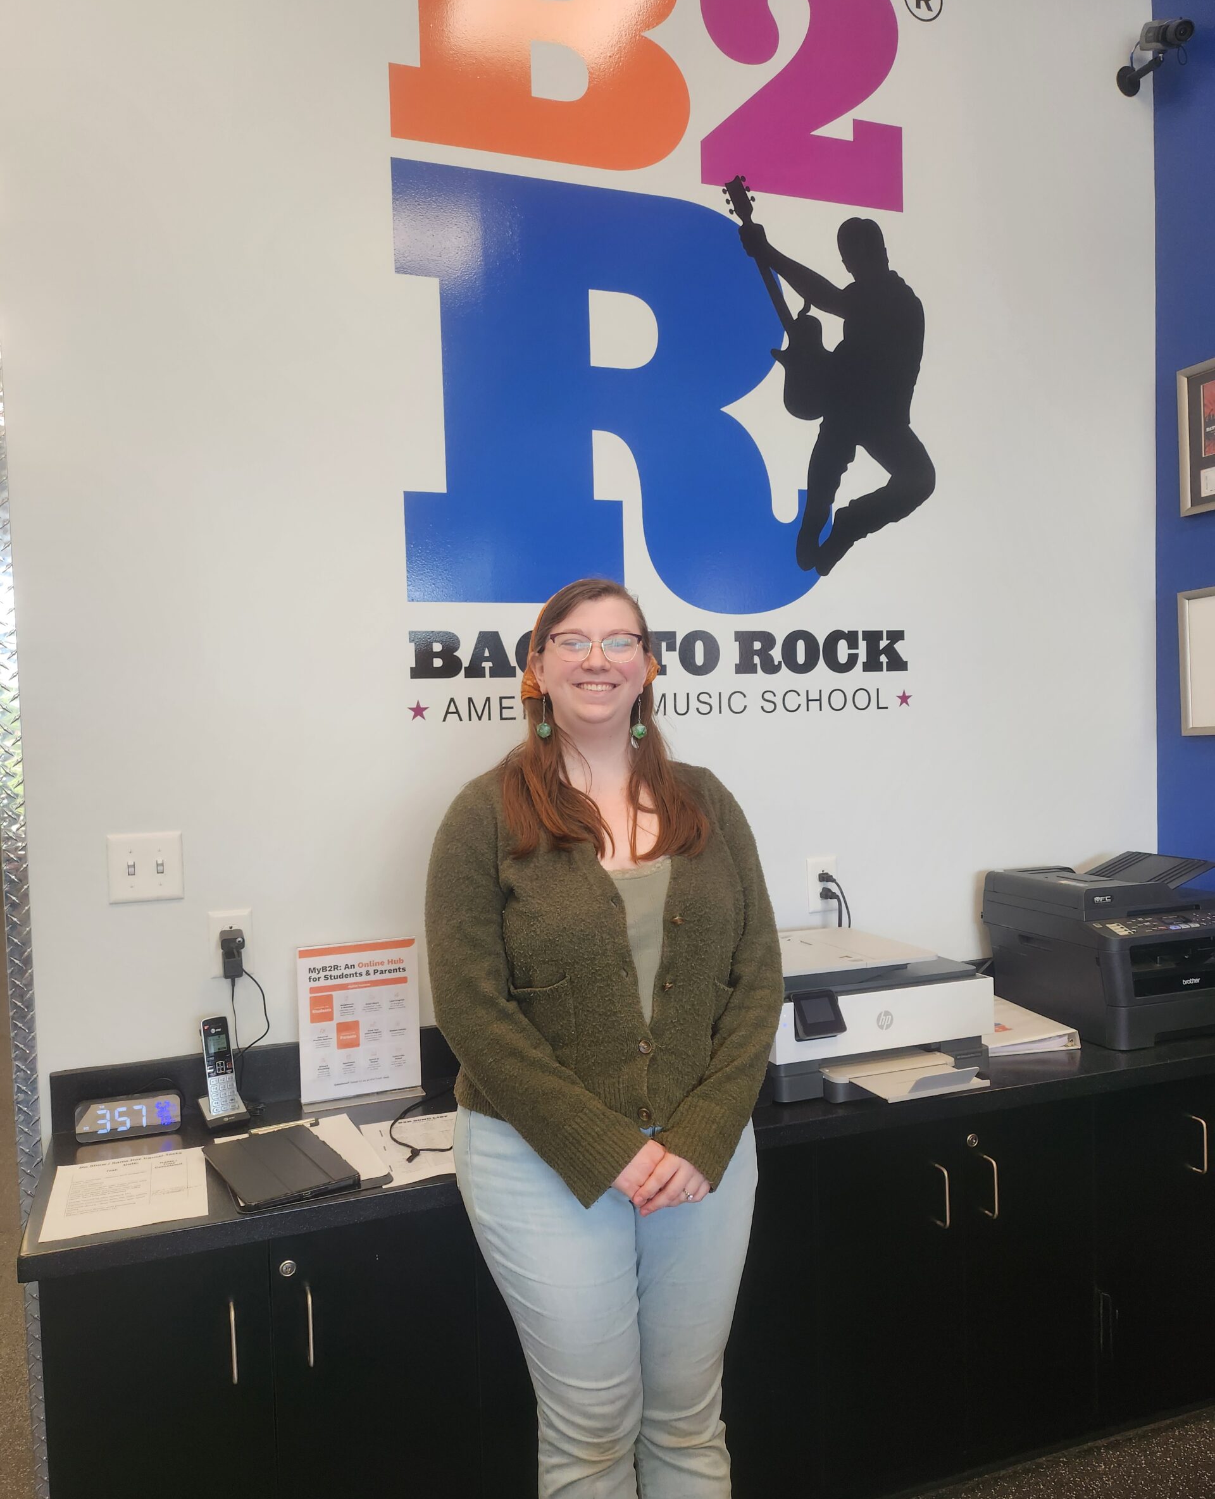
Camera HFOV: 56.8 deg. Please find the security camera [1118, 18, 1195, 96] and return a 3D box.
[{"bbox_3d":[1.249,-1.591,2.559,0.078,0.148,0.148,-2,12,-19],"label":"security camera"}]

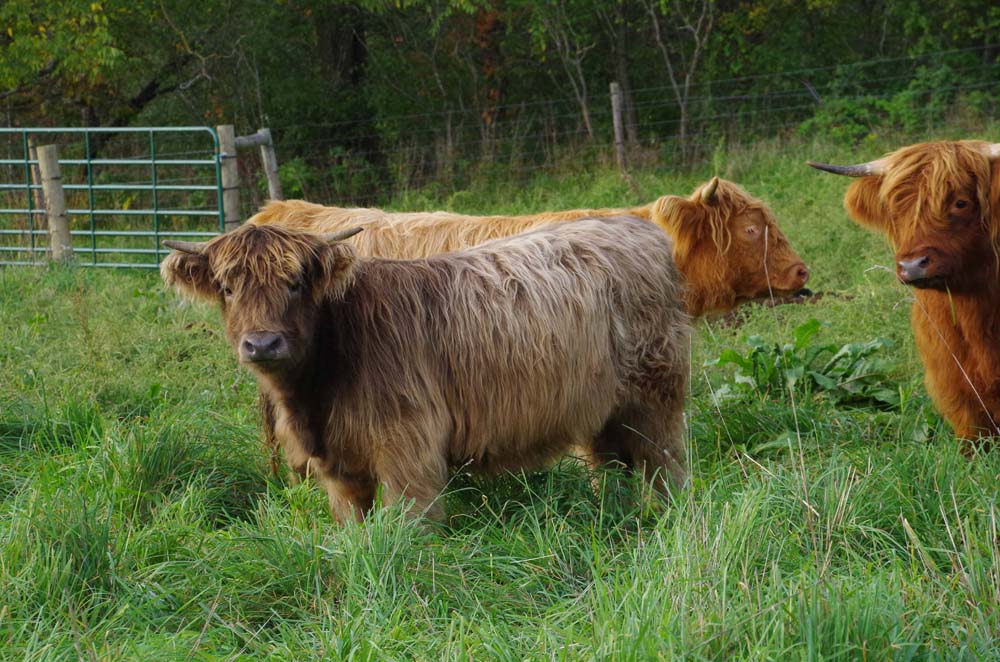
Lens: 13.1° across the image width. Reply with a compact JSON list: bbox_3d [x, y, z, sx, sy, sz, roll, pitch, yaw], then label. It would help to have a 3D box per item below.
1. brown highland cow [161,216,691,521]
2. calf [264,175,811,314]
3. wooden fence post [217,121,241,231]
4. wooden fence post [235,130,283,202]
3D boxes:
[{"bbox_3d":[-0.220,0.200,15.300,1.860,1.130,0.640,-4,3,-34],"label":"brown highland cow"},{"bbox_3d":[0.100,0.055,17.100,2.200,1.220,0.680,-2,3,7],"label":"calf"},{"bbox_3d":[-2.460,-1.172,39.800,0.160,1.420,0.160,-4,2,0],"label":"wooden fence post"},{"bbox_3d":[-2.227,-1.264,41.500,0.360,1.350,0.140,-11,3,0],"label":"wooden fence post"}]

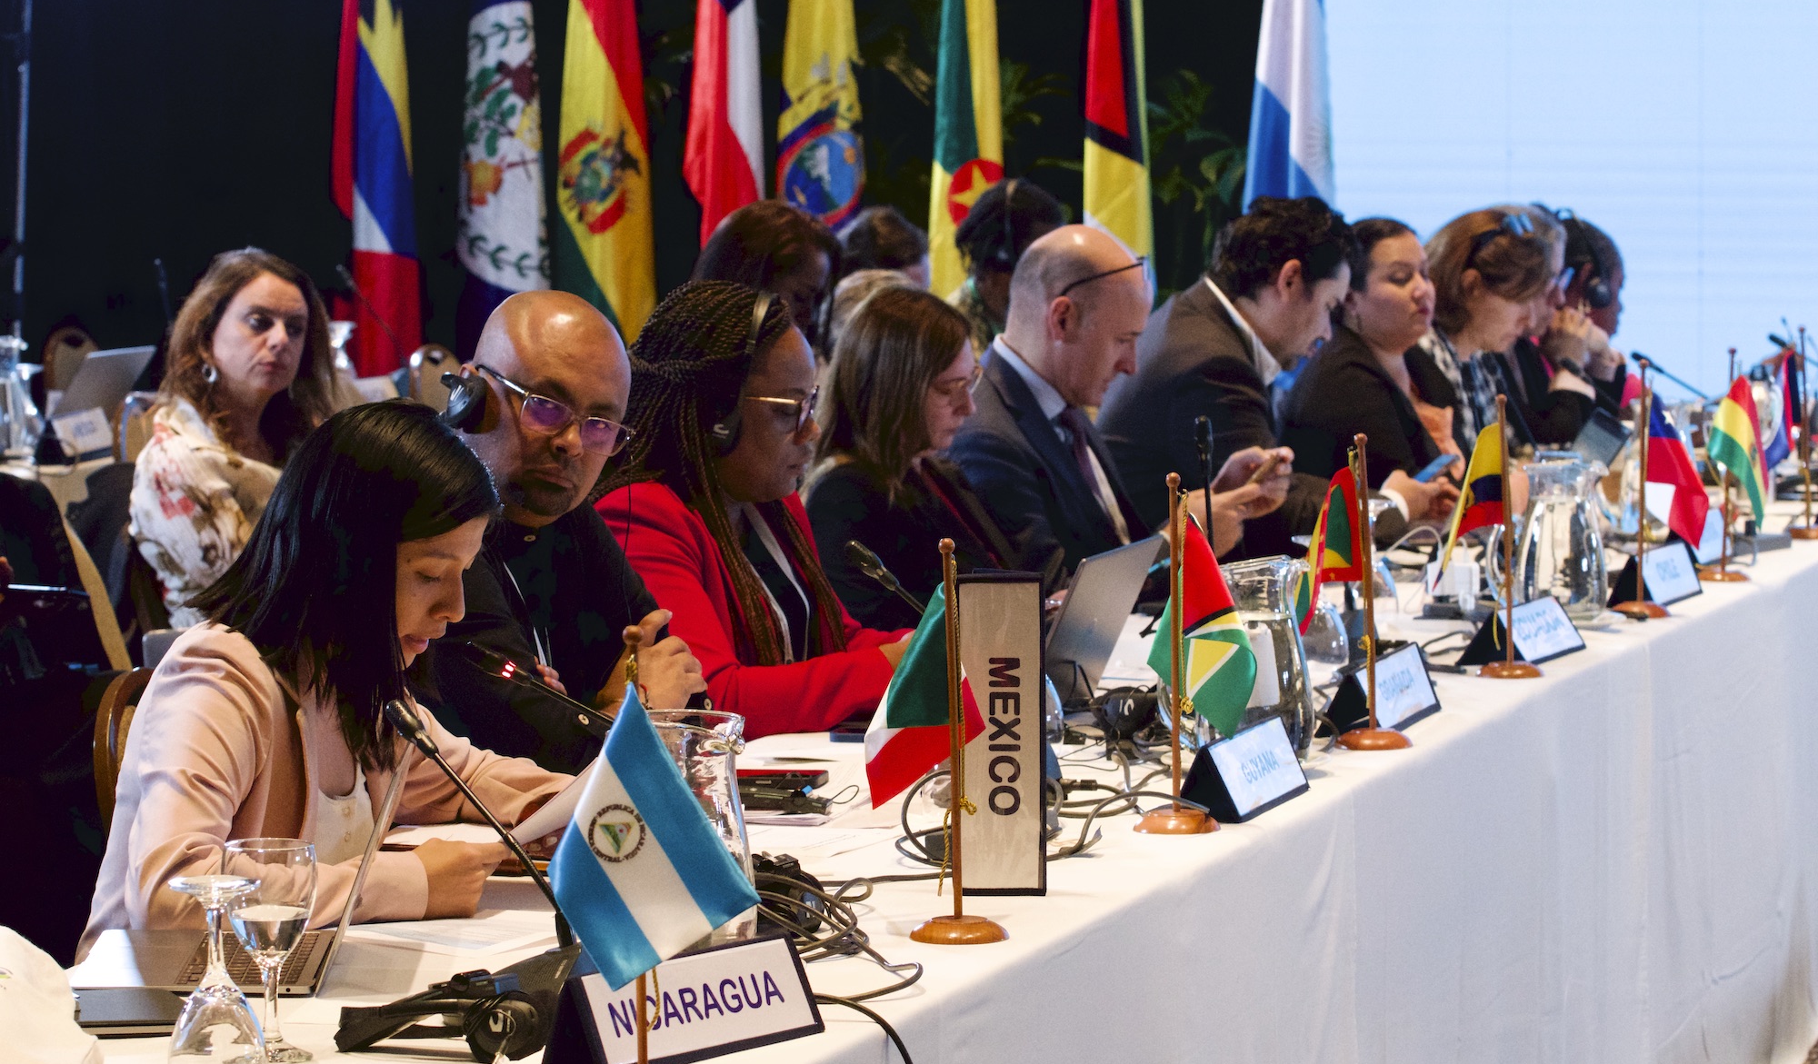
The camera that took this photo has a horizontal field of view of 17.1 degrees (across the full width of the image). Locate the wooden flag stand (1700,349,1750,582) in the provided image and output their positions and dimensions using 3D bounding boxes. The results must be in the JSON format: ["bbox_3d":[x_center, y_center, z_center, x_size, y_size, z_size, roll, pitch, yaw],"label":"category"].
[{"bbox_3d":[1.302,-0.113,9.662,0.087,0.368,0.087,0,4,0],"label":"wooden flag stand"}]

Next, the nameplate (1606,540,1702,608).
[{"bbox_3d":[1.133,0.064,9.163,0.080,0.077,0.298,1,5,20],"label":"nameplate"}]

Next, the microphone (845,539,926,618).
[{"bbox_3d":[0.016,0.121,6.550,0.170,0.230,0.040,1,4,17],"label":"microphone"}]

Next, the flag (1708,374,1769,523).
[{"bbox_3d":[1.311,-0.130,9.580,0.096,0.235,0.070,-1,4,0],"label":"flag"}]

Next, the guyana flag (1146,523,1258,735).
[{"bbox_3d":[0.309,0.102,6.380,0.110,0.237,0.080,-2,5,-20],"label":"guyana flag"}]

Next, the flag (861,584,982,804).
[{"bbox_3d":[0.014,0.145,5.386,0.107,0.200,0.070,0,4,0],"label":"flag"}]

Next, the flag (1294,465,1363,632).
[{"bbox_3d":[0.498,0.020,7.190,0.085,0.200,0.065,-1,4,0],"label":"flag"}]

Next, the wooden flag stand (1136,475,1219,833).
[{"bbox_3d":[0.271,0.124,6.139,0.087,0.355,0.087,0,4,0],"label":"wooden flag stand"}]

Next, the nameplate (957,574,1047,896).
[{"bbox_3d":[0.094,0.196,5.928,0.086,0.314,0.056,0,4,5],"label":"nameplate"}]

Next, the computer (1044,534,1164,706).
[{"bbox_3d":[0.116,0.116,7.245,0.304,0.204,0.320,2,5,17],"label":"computer"}]

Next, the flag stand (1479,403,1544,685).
[{"bbox_3d":[0.796,0.004,8.009,0.090,0.372,0.090,-1,4,0],"label":"flag stand"}]

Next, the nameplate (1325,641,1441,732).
[{"bbox_3d":[0.583,0.195,7.436,0.080,0.077,0.298,1,4,19],"label":"nameplate"}]

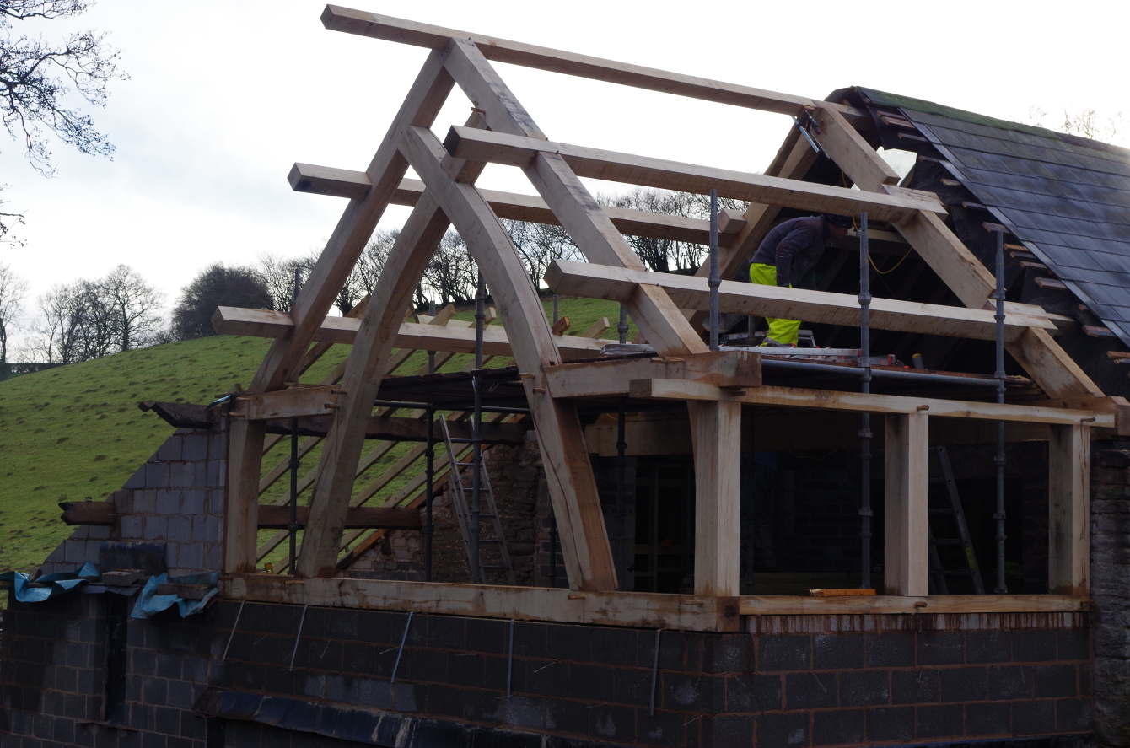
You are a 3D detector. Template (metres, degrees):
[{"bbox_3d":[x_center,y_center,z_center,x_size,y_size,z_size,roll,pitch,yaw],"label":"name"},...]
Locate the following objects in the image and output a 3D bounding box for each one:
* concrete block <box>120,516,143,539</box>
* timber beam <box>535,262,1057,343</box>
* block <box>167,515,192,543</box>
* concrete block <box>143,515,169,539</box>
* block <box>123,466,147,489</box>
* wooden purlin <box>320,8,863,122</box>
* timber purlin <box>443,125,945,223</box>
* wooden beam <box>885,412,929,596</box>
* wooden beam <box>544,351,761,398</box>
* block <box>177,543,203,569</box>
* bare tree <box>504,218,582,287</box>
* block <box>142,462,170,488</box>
[{"bbox_3d":[-3.772,1.349,17.696,0.100,0.215,0.440,5,-6,-38],"label":"concrete block"},{"bbox_3d":[1.721,-0.449,13.255,4.510,0.118,0.140,4,-50,-37],"label":"timber beam"},{"bbox_3d":[-3.223,1.312,16.999,0.100,0.215,0.440,5,-6,-38],"label":"block"},{"bbox_3d":[-3.496,1.329,17.346,0.100,0.215,0.440,5,-6,-38],"label":"concrete block"},{"bbox_3d":[-3.744,0.913,17.649,0.100,0.210,0.430,5,-6,-37],"label":"block"},{"bbox_3d":[0.406,-2.224,14.802,5.030,0.122,0.120,4,-50,-38],"label":"wooden purlin"},{"bbox_3d":[1.075,-1.337,14.009,4.535,0.145,0.142,4,37,-38],"label":"timber purlin"},{"bbox_3d":[2.156,0.824,12.601,0.185,1.130,0.200,5,-6,-37],"label":"wooden beam"},{"bbox_3d":[0.508,0.023,12.200,0.200,0.205,1.790,5,-6,-37],"label":"wooden beam"},{"bbox_3d":[-3.079,1.515,16.704,0.100,0.215,0.440,5,-6,-37],"label":"block"},{"bbox_3d":[-1.692,-8.816,145.000,5.877,5.941,5.621,1,-5,-1],"label":"bare tree"},{"bbox_3d":[-3.475,0.878,17.296,0.100,0.215,0.440,5,-6,-37],"label":"block"}]

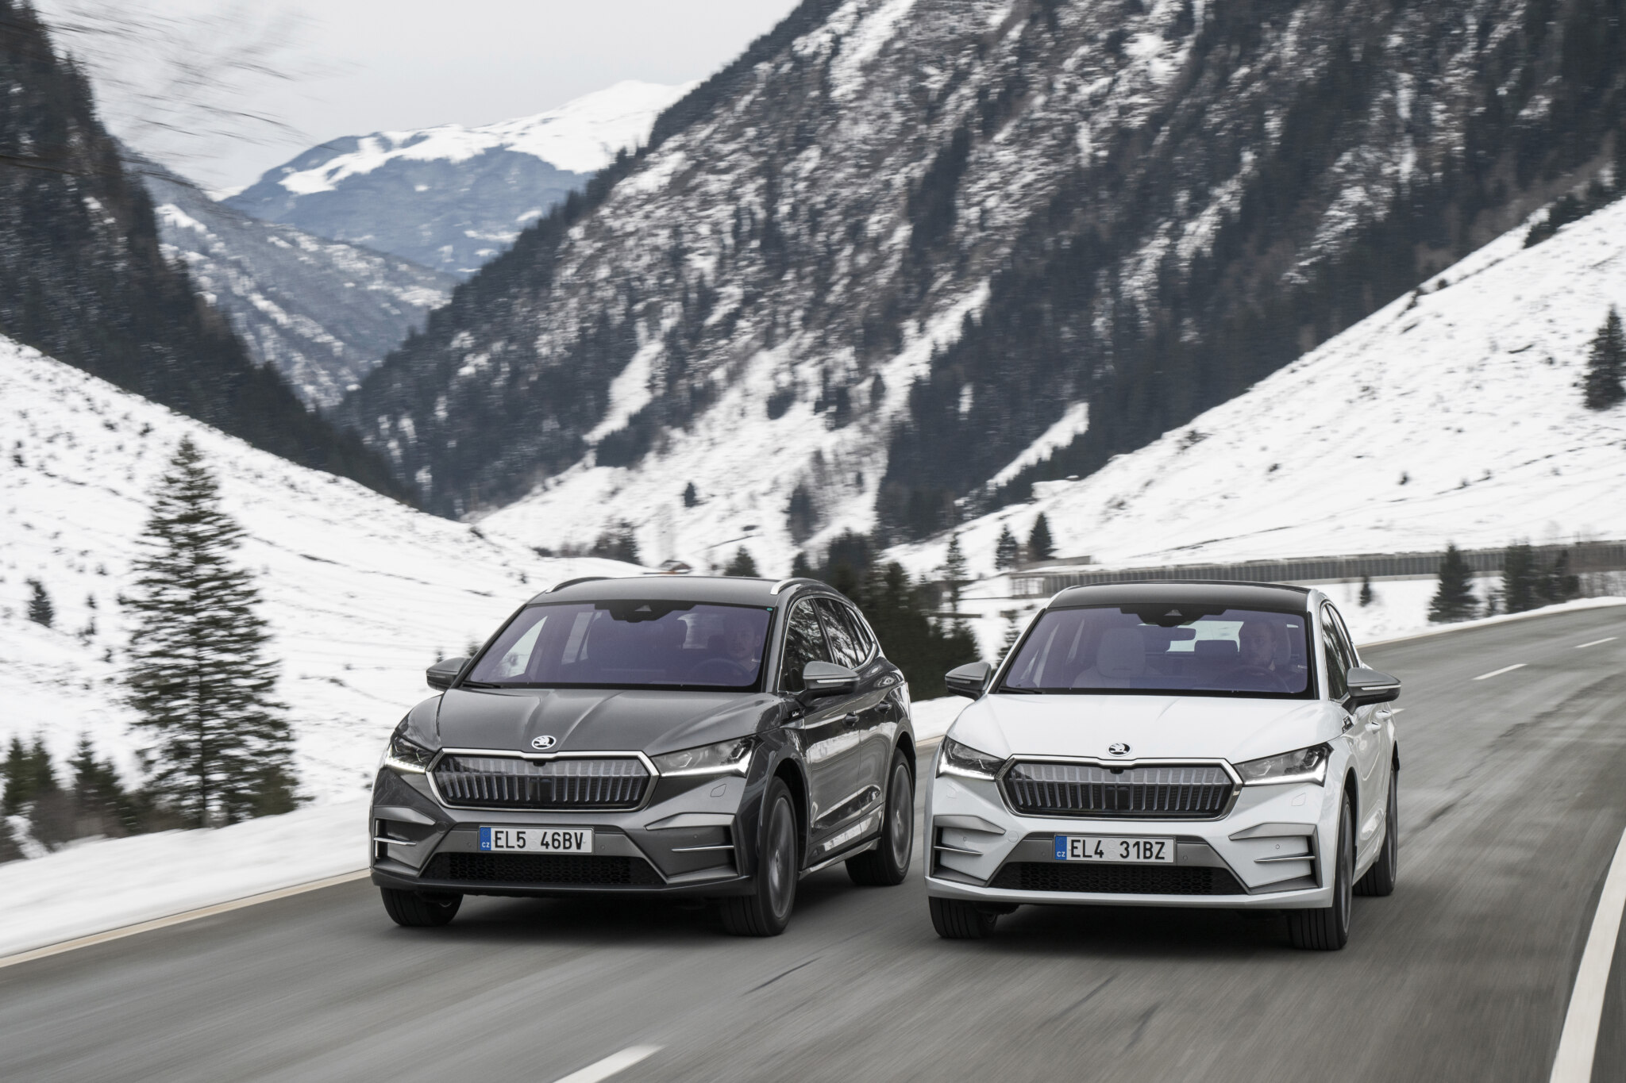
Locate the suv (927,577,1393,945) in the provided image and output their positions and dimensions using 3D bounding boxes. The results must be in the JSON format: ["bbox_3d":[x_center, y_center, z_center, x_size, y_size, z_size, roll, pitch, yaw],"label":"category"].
[{"bbox_3d":[1.820,1.011,18.864,2.080,1.615,4.653,0,0,13],"label":"suv"}]

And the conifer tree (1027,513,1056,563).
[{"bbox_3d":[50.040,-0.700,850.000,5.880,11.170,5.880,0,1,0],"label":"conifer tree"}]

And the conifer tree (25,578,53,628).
[{"bbox_3d":[-83.660,6.600,420.000,2.650,5.660,2.650,0,1,0],"label":"conifer tree"}]

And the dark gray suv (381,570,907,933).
[{"bbox_3d":[-0.705,0.995,19.333,2.080,1.620,4.649,0,0,13],"label":"dark gray suv"}]

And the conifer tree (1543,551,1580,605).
[{"bbox_3d":[57.790,2.800,300.000,2.620,4.350,2.620,0,1,0],"label":"conifer tree"}]

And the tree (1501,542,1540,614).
[{"bbox_3d":[53.740,2.750,295.000,2.750,5.670,2.750,0,1,0],"label":"tree"}]

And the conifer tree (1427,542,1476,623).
[{"bbox_3d":[47.660,3.180,290.000,3.320,6.160,3.320,0,1,0],"label":"conifer tree"}]

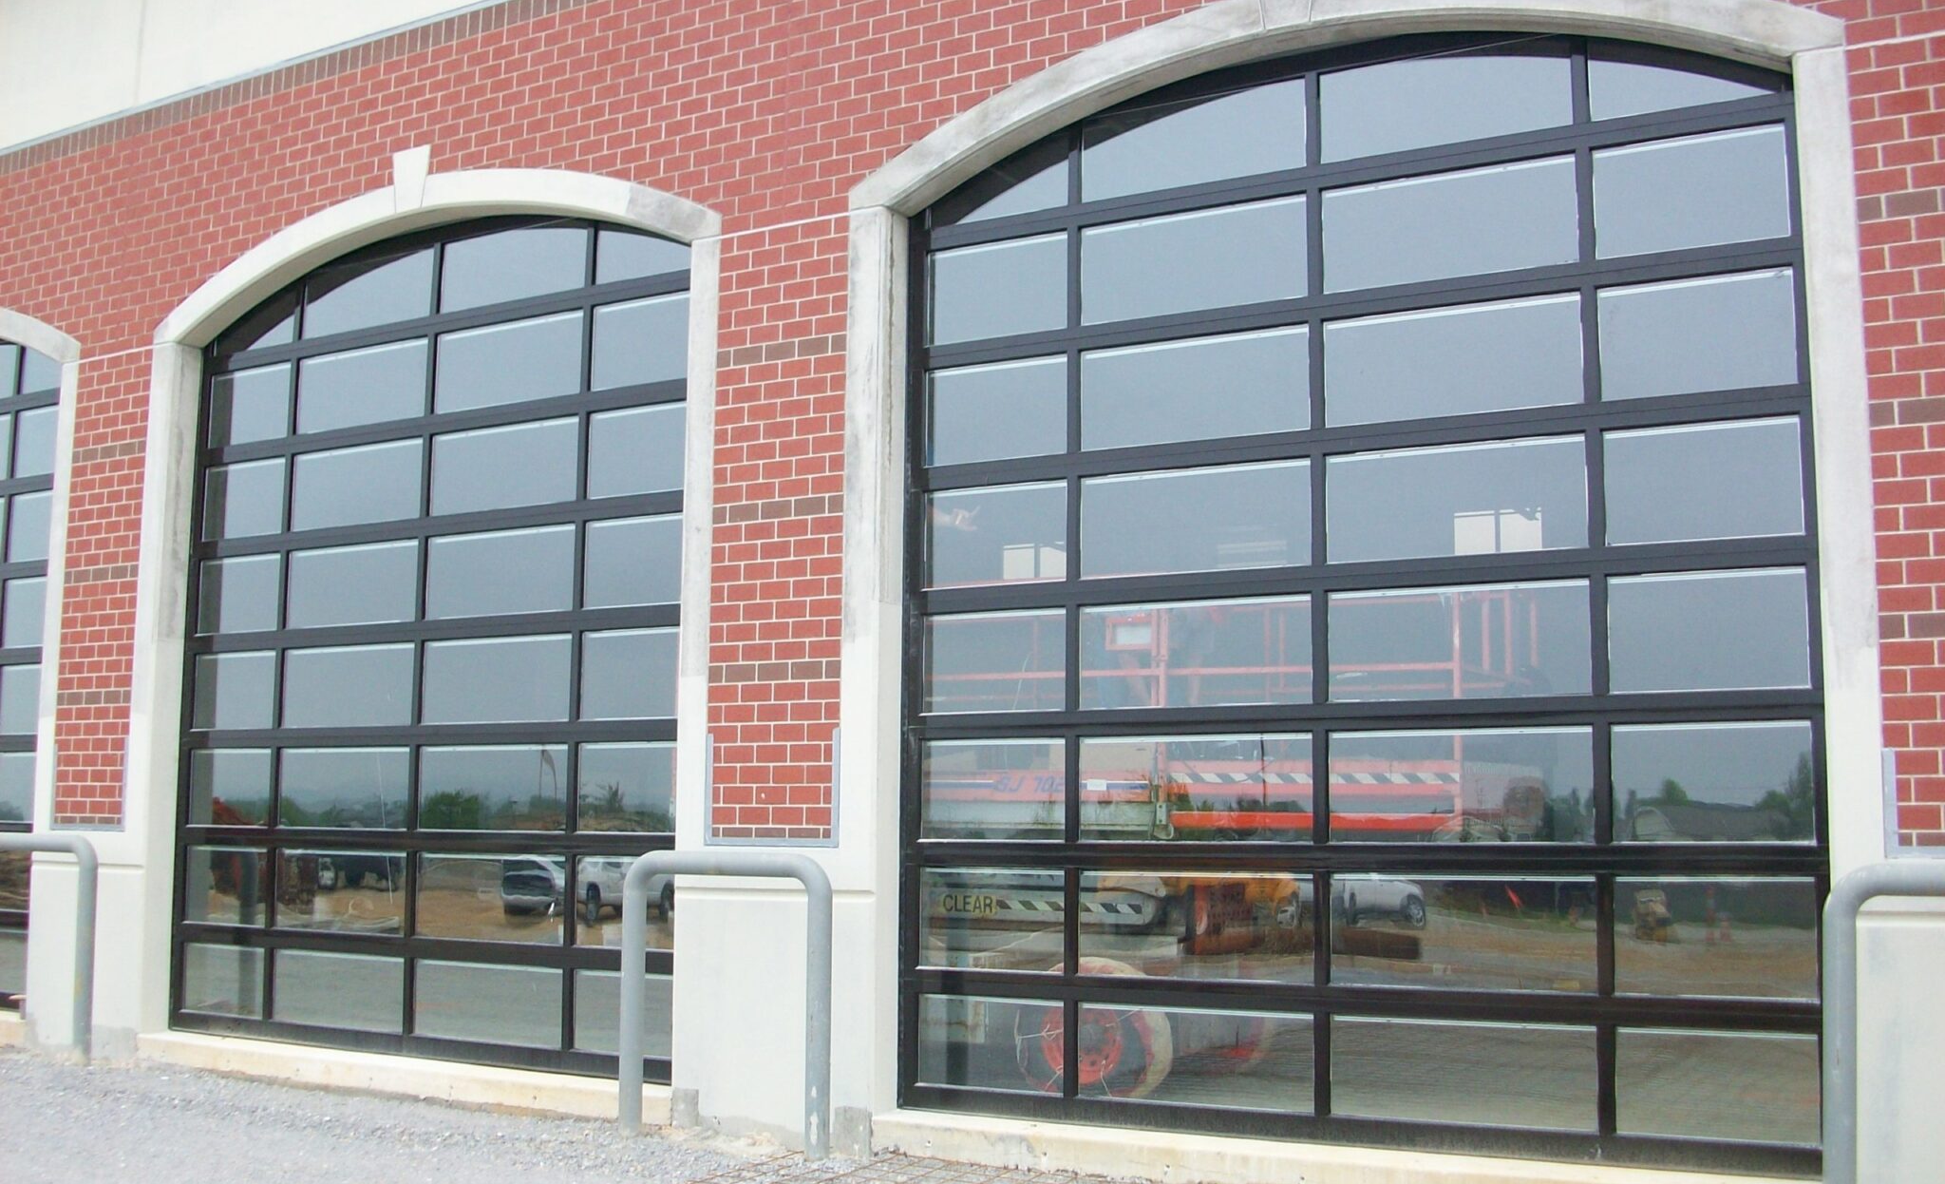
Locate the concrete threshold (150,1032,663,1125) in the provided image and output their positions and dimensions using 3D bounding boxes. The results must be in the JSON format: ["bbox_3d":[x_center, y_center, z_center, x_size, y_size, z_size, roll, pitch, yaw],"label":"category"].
[{"bbox_3d":[-3.278,2.692,10.759,4.180,0.190,0.230,-3,-8,30],"label":"concrete threshold"}]

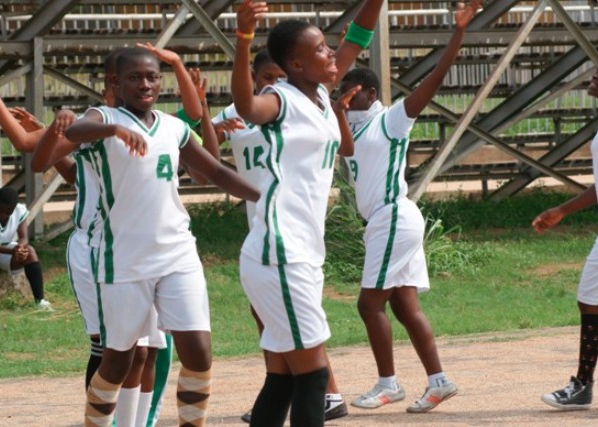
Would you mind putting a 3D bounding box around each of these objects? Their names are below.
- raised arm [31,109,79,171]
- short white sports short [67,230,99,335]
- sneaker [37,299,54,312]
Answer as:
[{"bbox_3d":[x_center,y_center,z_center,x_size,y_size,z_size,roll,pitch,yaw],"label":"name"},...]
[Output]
[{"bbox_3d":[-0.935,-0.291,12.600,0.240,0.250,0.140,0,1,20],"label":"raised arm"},{"bbox_3d":[-0.794,0.268,12.800,0.300,0.450,0.370,1,1,26],"label":"short white sports short"},{"bbox_3d":[-1.901,0.694,24.000,0.100,0.110,0.260,0,1,-18],"label":"sneaker"}]

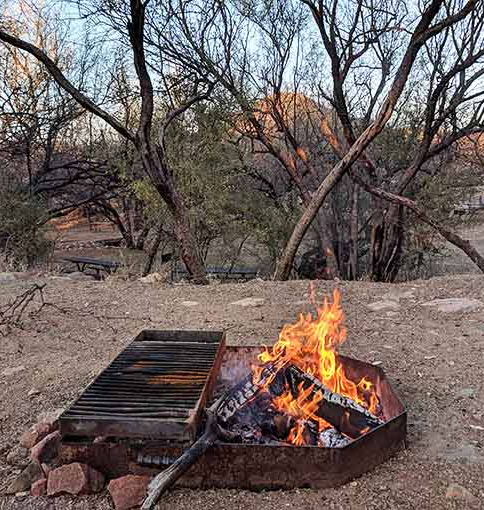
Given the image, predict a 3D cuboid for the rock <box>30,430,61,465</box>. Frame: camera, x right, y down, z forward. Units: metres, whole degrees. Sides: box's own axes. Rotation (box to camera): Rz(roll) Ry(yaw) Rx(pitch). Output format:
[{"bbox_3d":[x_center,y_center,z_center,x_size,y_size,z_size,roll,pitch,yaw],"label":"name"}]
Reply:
[{"bbox_3d":[-0.701,0.696,1.823,0.098,0.095,0.095,0,8,0],"label":"rock"}]

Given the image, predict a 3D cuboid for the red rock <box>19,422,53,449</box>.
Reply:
[{"bbox_3d":[-0.801,0.705,1.981,0.120,0.078,0.090,0,8,0],"label":"red rock"}]

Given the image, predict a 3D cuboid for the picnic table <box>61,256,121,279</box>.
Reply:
[{"bbox_3d":[-3.570,0.542,12.800,2.000,0.760,1.500,6,10,40],"label":"picnic table"}]

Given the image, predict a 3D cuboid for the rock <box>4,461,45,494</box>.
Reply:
[{"bbox_3d":[-0.743,0.754,1.745,0.122,0.078,0.100,0,8,0],"label":"rock"}]

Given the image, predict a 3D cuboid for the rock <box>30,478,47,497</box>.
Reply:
[{"bbox_3d":[-0.682,0.771,1.712,0.049,0.050,0.045,0,8,0],"label":"rock"}]

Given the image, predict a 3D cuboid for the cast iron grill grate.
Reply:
[{"bbox_3d":[-0.364,0.537,2.315,0.462,0.084,1.098,1,8,4],"label":"cast iron grill grate"}]

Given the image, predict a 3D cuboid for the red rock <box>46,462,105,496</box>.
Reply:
[{"bbox_3d":[-0.569,0.745,1.744,0.180,0.098,0.110,0,8,0],"label":"red rock"}]

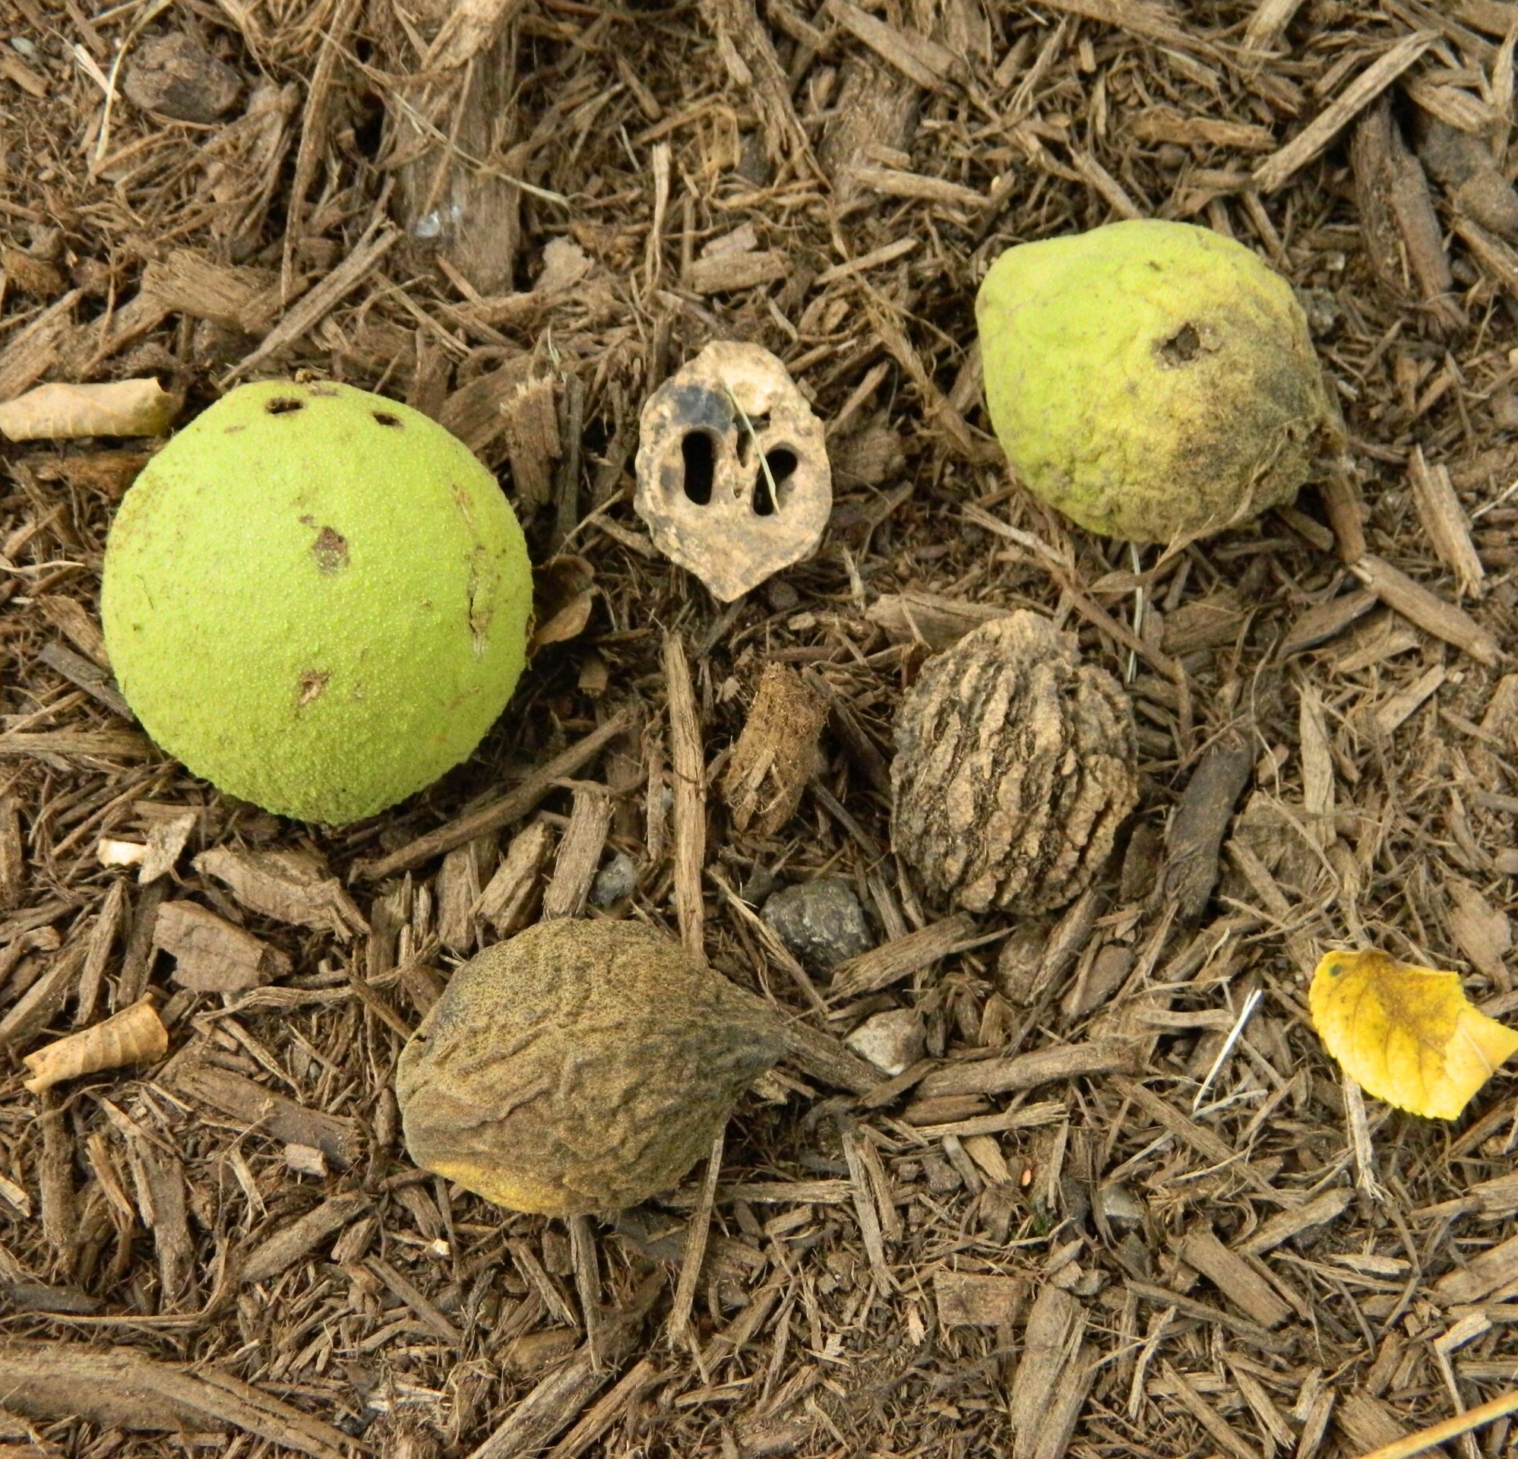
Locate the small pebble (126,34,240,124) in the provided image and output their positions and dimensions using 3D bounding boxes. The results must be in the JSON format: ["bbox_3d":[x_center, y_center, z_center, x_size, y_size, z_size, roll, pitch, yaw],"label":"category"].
[{"bbox_3d":[-0.088,-0.099,0.402,0.018,0.012,0.014,11,70,4],"label":"small pebble"}]

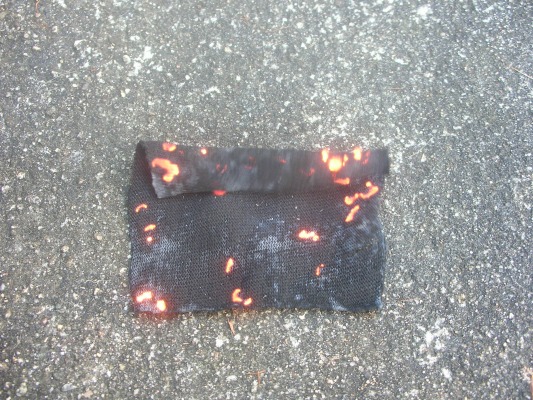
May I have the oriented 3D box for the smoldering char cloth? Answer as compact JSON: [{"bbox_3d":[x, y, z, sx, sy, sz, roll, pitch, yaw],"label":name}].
[{"bbox_3d":[-0.002,0.008,0.225,0.070,0.013,0.046,0,77,0],"label":"smoldering char cloth"}]

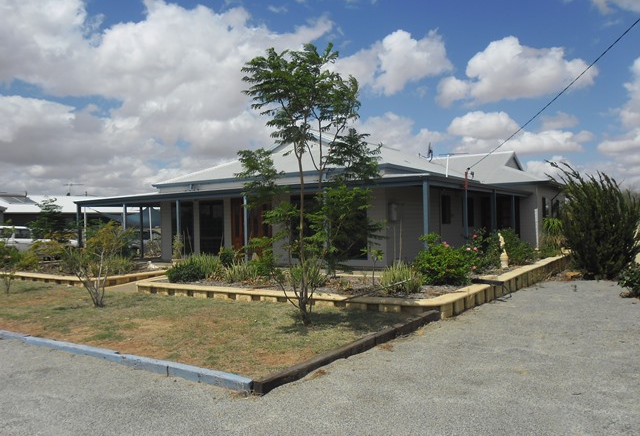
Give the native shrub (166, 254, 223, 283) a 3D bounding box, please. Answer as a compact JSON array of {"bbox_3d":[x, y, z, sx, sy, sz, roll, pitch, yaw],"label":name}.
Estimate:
[{"bbox_3d":[-3.344,1.311,13.300,1.450,0.680,1.200,-1,-1,-14],"label":"native shrub"}]

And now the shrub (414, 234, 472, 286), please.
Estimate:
[{"bbox_3d":[2.807,0.924,11.350,1.280,1.100,1.150,-1,-1,14],"label":"shrub"}]

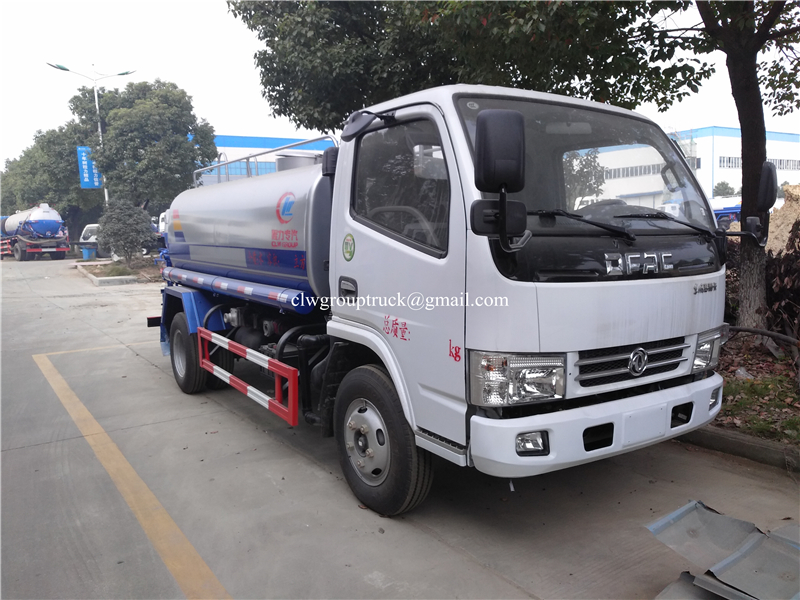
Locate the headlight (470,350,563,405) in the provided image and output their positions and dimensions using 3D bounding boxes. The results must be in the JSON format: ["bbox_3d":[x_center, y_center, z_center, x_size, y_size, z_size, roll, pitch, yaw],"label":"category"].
[{"bbox_3d":[0.502,0.333,2.675,0.380,0.220,0.230,-3,7,-34],"label":"headlight"}]

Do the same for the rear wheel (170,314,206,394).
[{"bbox_3d":[-1.970,0.490,5.919,0.205,0.790,0.790,-3,7,-34],"label":"rear wheel"}]

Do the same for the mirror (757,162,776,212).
[{"bbox_3d":[2.034,-0.623,3.443,0.090,0.270,0.180,6,8,43],"label":"mirror"}]

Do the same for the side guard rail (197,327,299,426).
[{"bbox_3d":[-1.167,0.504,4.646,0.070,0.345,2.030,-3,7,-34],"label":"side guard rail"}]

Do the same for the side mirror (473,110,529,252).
[{"bbox_3d":[0.353,-0.419,2.247,0.220,0.510,0.150,-1,6,-14],"label":"side mirror"}]

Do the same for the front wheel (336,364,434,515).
[{"bbox_3d":[-0.109,0.771,3.451,0.205,0.790,0.790,-3,7,-34],"label":"front wheel"}]

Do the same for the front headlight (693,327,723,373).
[{"bbox_3d":[1.621,0.266,3.427,0.380,0.220,0.230,-3,7,-34],"label":"front headlight"}]

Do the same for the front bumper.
[{"bbox_3d":[1.087,0.561,3.037,1.790,0.300,0.240,-3,7,-34],"label":"front bumper"}]

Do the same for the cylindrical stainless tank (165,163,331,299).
[{"bbox_3d":[-0.870,-0.577,5.802,1.613,1.131,3.624,-4,7,-34],"label":"cylindrical stainless tank"}]

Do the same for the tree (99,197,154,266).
[{"bbox_3d":[-10.030,-2.478,22.869,2.050,2.500,2.050,-2,7,-23],"label":"tree"}]

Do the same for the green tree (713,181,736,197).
[{"bbox_3d":[21.812,-5.348,42.277,2.000,5.285,2.000,4,7,27],"label":"green tree"}]

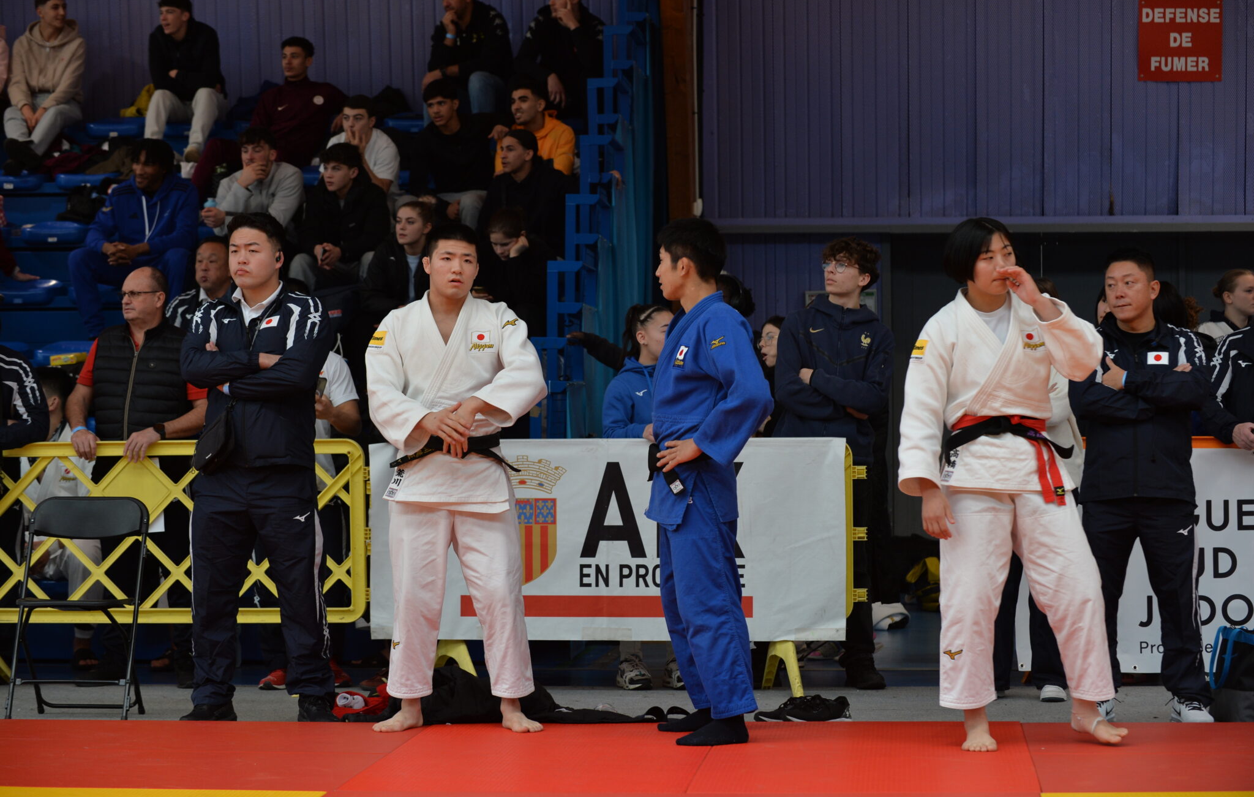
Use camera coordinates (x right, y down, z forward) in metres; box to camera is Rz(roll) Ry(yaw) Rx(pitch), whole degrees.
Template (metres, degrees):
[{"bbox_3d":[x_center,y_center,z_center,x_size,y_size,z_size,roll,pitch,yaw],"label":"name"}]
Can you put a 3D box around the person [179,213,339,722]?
[{"bbox_3d":[-1.299,0.251,11.680,0.540,1.810,0.390,0,0,5],"label":"person"}]

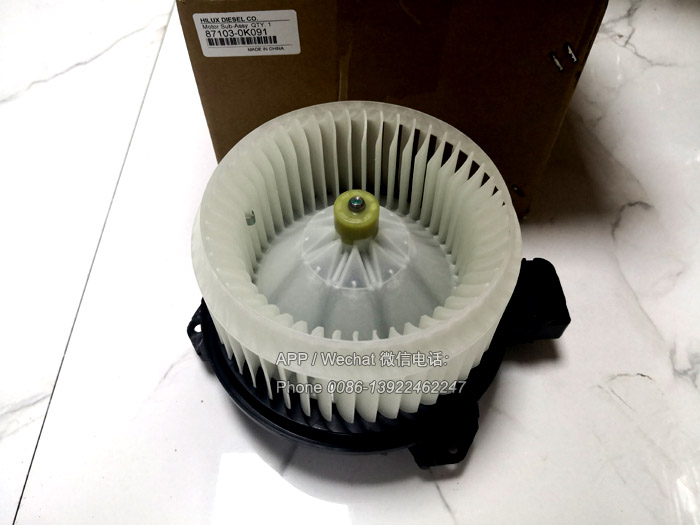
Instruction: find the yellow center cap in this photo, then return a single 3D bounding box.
[{"bbox_3d":[0.003,-0.022,0.255,0.021,0.014,0.021,0,54,0],"label":"yellow center cap"}]

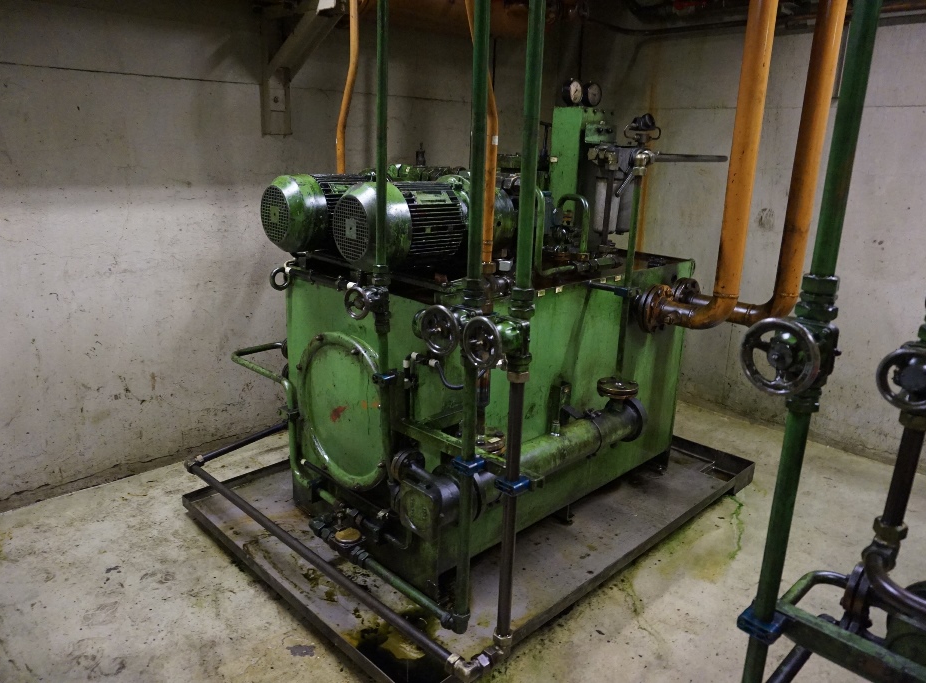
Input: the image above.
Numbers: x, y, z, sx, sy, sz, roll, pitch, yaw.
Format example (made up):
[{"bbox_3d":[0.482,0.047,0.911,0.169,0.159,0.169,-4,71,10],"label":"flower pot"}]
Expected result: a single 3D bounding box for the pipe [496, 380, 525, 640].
[{"bbox_3d":[0.129,0.482,1.864,0.037,0.794,0.037,-14,22,-43],"label":"pipe"}]

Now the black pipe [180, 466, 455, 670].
[{"bbox_3d":[-0.612,0.712,2.443,1.643,0.037,0.037,16,21,42],"label":"black pipe"}]

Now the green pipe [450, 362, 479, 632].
[{"bbox_3d":[0.010,0.455,1.930,0.042,0.832,0.042,16,21,42],"label":"green pipe"}]

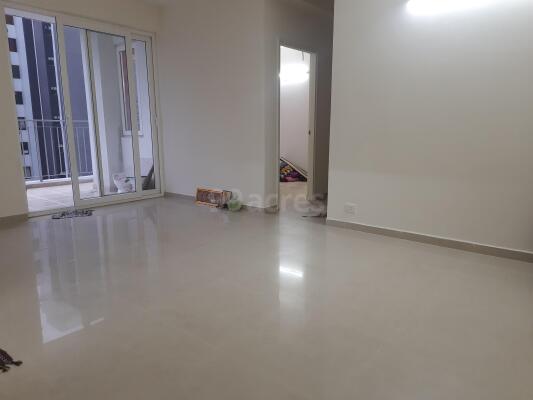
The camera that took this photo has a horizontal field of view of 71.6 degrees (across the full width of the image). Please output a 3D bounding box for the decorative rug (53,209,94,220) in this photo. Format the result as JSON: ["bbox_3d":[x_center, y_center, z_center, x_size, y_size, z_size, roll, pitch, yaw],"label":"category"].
[{"bbox_3d":[-2.432,0.173,4.670,0.470,0.020,0.320,-6,12,-29],"label":"decorative rug"}]

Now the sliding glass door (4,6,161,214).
[{"bbox_3d":[-2.302,-1.126,5.025,0.122,2.448,1.958,9,13,39],"label":"sliding glass door"}]

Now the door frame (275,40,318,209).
[{"bbox_3d":[0.384,-0.980,5.096,0.133,2.132,0.918,9,13,39],"label":"door frame"}]

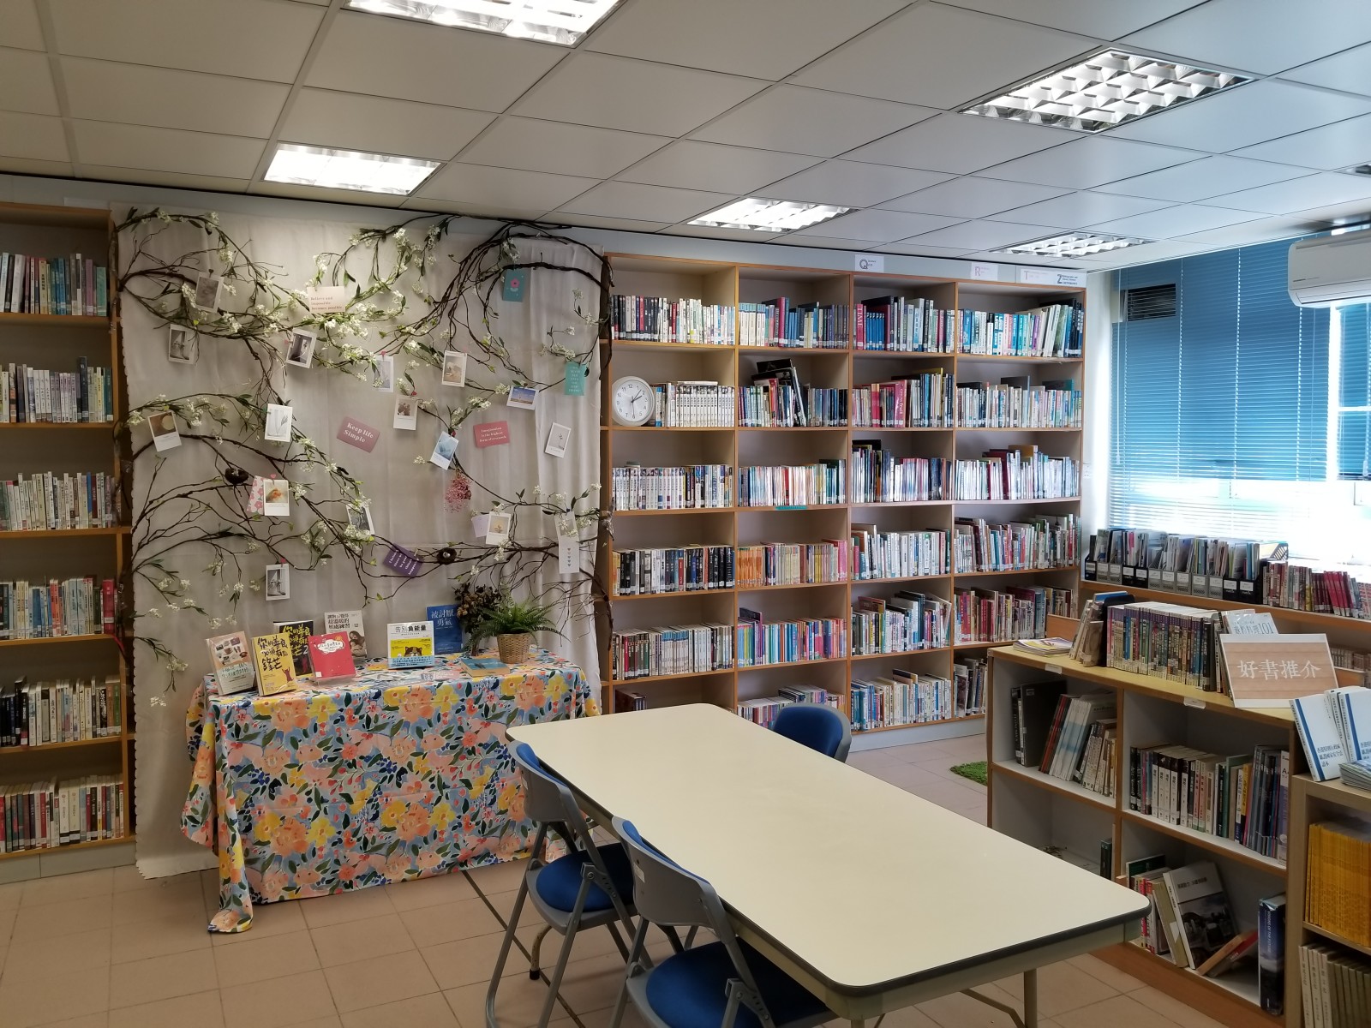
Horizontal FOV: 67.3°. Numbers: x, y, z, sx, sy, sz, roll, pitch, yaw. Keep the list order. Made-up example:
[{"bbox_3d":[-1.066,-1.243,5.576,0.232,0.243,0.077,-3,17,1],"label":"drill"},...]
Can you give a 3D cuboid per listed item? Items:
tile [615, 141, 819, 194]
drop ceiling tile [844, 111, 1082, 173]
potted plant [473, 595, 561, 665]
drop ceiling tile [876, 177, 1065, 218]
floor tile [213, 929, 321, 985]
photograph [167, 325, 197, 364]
[{"bbox_3d":[0.109,-1.276,3.811,0.600,0.016,0.600,-3,5,-27],"label":"tile"},{"bbox_3d":[0.934,-1.262,3.543,0.600,0.016,0.600,-3,5,-27],"label":"drop ceiling tile"},{"bbox_3d":[-0.741,0.502,4.514,0.370,0.280,0.350,0,5,0],"label":"potted plant"},{"bbox_3d":[1.201,-1.318,4.303,0.590,0.018,0.590,-2,4,-24],"label":"drop ceiling tile"},{"bbox_3d":[-1.371,1.462,3.379,0.303,0.010,0.303,-3,5,-26],"label":"floor tile"},{"bbox_3d":[-1.960,-0.662,4.016,0.094,0.148,0.005,-2,4,-24],"label":"photograph"}]

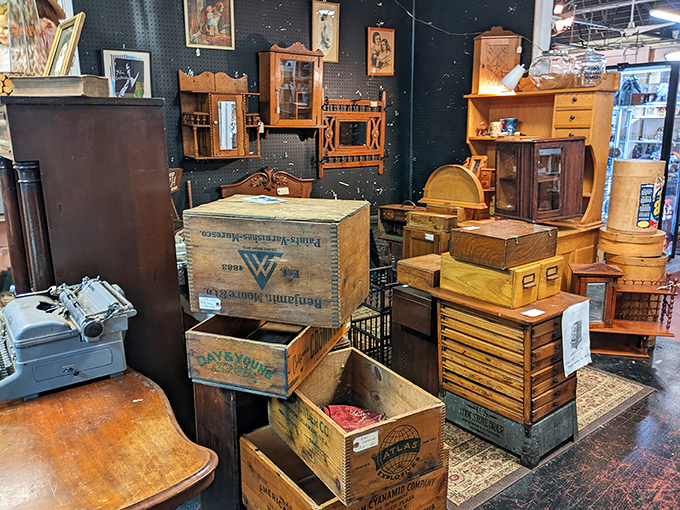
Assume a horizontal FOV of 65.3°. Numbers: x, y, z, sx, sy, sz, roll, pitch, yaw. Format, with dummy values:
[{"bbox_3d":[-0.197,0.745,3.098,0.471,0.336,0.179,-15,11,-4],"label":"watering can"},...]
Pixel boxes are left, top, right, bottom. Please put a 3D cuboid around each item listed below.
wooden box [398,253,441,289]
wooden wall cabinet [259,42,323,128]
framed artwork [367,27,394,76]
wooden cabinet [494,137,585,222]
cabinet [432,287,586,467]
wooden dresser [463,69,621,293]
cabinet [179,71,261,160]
[{"bbox_3d":[0.491,0.098,2.811,0.278,0.112,0.257,-11,17,-38],"label":"wooden box"},{"bbox_3d":[-0.351,-1.215,3.890,0.500,0.637,0.170,-11,17,-36],"label":"wooden wall cabinet"},{"bbox_3d":[0.343,-1.690,4.430,0.297,0.375,0.020,-11,17,-36],"label":"framed artwork"},{"bbox_3d":[1.292,-0.504,3.438,0.475,0.490,0.320,-9,16,-31],"label":"wooden cabinet"},{"bbox_3d":[0.763,0.502,2.446,0.395,0.660,0.570,-11,15,-32],"label":"cabinet"},{"bbox_3d":[1.195,-0.348,3.736,0.600,1.730,1.060,-11,17,-38],"label":"wooden dresser"},{"bbox_3d":[-0.797,-0.945,3.592,0.500,0.570,0.180,-11,17,-36],"label":"cabinet"}]

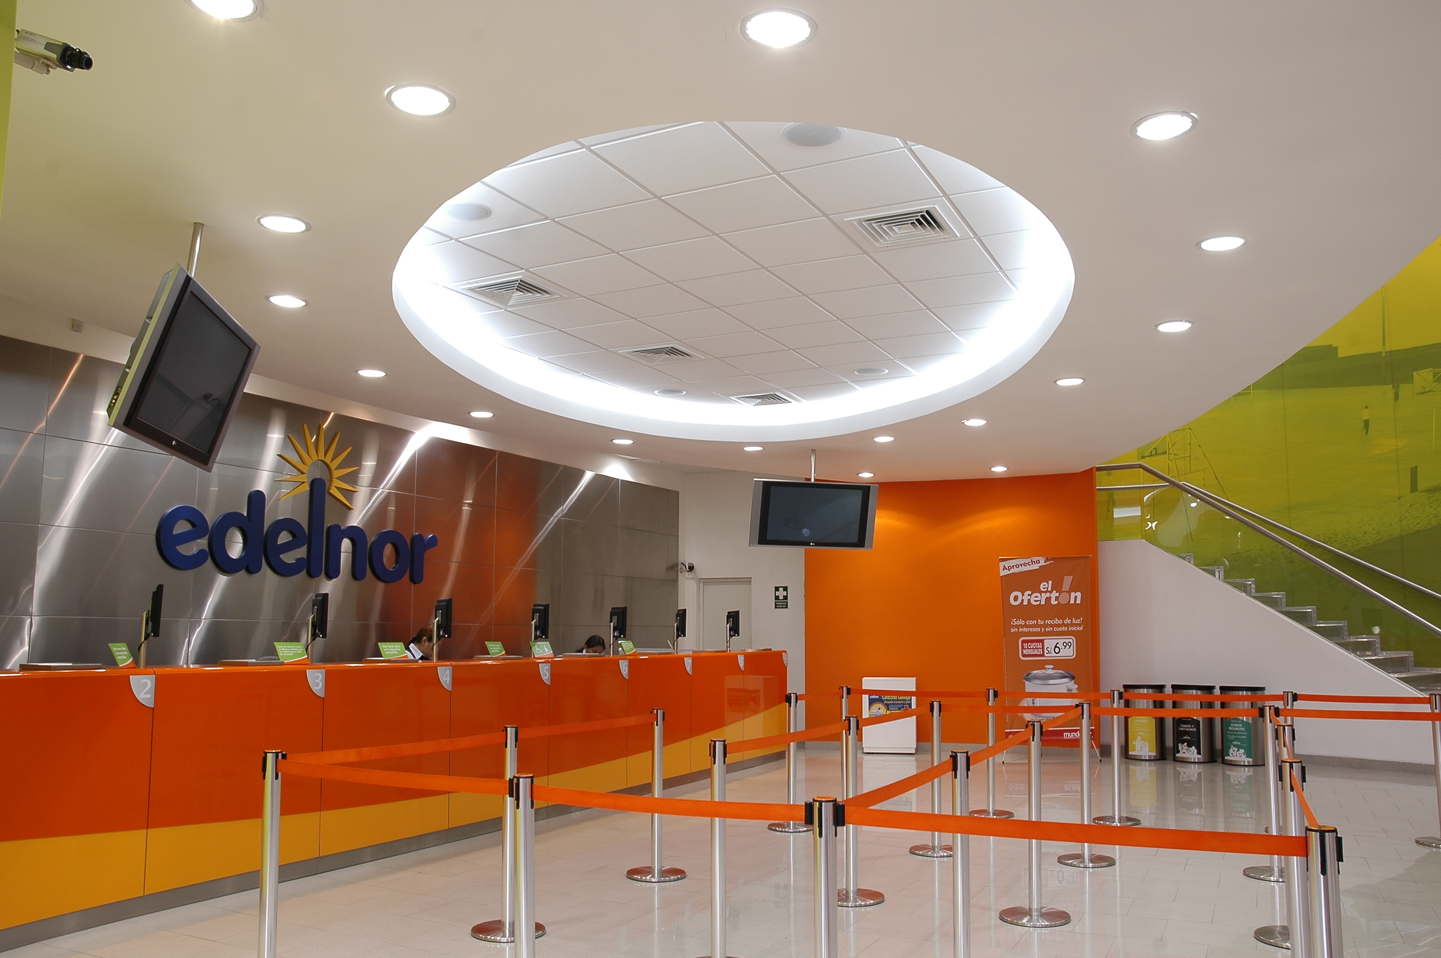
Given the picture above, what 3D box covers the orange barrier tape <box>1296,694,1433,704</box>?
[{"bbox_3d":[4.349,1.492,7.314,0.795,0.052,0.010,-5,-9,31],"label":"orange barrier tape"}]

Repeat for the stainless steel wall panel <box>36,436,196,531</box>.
[{"bbox_3d":[-4.364,0.086,7.897,0.030,0.618,1.185,-4,-9,27],"label":"stainless steel wall panel"}]

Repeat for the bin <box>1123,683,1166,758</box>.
[{"bbox_3d":[4.614,2.647,11.755,0.455,0.805,0.450,-5,-9,32],"label":"bin"}]

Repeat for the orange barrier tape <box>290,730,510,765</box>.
[{"bbox_3d":[-1.395,1.204,4.832,0.015,0.057,1.272,-5,-9,31],"label":"orange barrier tape"}]

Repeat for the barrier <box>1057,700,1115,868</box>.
[{"bbox_3d":[2.351,1.948,6.937,0.356,0.990,0.356,-4,-9,27],"label":"barrier"}]

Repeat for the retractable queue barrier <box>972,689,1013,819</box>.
[{"bbox_3d":[2.203,2.214,8.761,0.356,0.990,0.356,-4,-9,27],"label":"retractable queue barrier"}]

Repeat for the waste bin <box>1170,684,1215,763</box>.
[{"bbox_3d":[5.421,2.802,12.409,0.470,0.856,0.455,-6,-10,35],"label":"waste bin"}]

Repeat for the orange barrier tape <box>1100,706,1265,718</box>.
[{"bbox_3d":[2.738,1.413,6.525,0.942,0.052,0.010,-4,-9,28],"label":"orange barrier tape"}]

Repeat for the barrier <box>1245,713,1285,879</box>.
[{"bbox_3d":[3.189,1.800,6.247,0.348,0.957,0.348,-4,-8,26],"label":"barrier"}]

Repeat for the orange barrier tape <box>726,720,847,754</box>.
[{"bbox_3d":[0.373,1.272,5.342,0.015,0.057,1.542,-4,-9,27],"label":"orange barrier tape"}]

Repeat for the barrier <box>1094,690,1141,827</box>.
[{"bbox_3d":[2.930,2.062,8.036,0.348,0.957,0.348,-3,-8,19],"label":"barrier"}]

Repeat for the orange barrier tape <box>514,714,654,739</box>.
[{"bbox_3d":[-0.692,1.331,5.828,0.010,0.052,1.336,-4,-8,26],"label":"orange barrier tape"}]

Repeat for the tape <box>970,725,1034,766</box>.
[{"bbox_3d":[1.290,1.204,4.896,0.015,0.057,1.601,-4,-9,25],"label":"tape"}]

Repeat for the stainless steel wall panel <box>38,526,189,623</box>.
[{"bbox_3d":[-4.358,0.699,7.815,0.030,0.619,1.188,-4,-9,27],"label":"stainless steel wall panel"}]

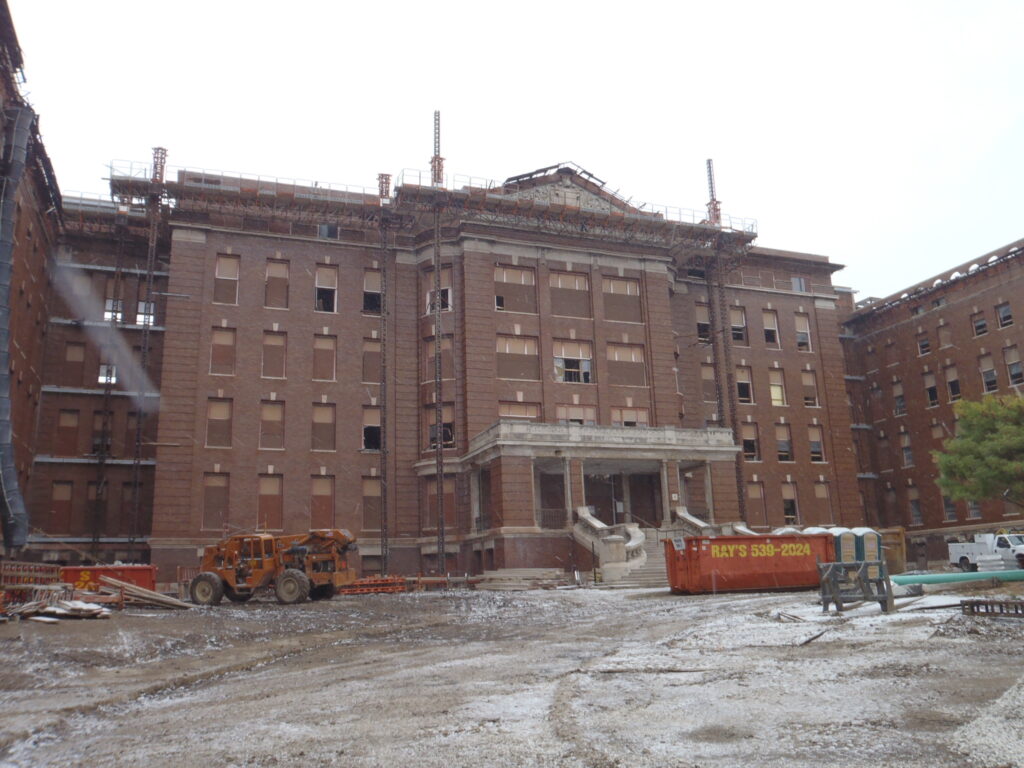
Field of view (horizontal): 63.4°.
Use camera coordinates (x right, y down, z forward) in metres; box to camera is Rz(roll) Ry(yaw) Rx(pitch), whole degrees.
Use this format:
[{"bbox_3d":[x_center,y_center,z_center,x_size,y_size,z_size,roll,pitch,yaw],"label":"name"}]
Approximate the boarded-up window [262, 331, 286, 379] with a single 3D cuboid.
[{"bbox_3d":[-13.951,-1.686,48.815,1.396,2.855,0.200,3,-15,-21],"label":"boarded-up window"}]

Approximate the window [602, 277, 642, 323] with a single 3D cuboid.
[{"bbox_3d":[6.650,-4.976,49.525,2.359,2.798,0.160,3,-15,-20],"label":"window"}]

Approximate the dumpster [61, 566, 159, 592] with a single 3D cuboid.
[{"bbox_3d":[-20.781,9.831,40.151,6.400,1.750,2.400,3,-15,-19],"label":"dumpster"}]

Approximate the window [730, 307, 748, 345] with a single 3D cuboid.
[{"bbox_3d":[16.890,-4.213,61.528,1.396,3.150,0.200,3,-15,-21],"label":"window"}]

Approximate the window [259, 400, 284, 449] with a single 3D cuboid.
[{"bbox_3d":[-13.813,2.398,47.820,1.396,2.871,0.200,3,-15,-21],"label":"window"}]

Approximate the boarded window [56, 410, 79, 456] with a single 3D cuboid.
[{"bbox_3d":[-26.220,2.955,49.100,1.066,2.802,0.200,3,-15,-20],"label":"boarded window"}]

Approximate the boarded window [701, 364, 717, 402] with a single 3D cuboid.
[{"bbox_3d":[14.379,-0.074,59.883,1.350,2.803,0.200,3,-15,-20],"label":"boarded window"}]

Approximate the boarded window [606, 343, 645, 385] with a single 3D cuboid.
[{"bbox_3d":[7.540,-1.212,54.387,2.758,2.803,0.200,3,-15,-20],"label":"boarded window"}]

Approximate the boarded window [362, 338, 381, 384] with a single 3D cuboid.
[{"bbox_3d":[-8.465,-1.369,50.879,1.396,2.855,0.200,3,-15,-21],"label":"boarded window"}]

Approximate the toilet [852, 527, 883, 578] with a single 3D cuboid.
[{"bbox_3d":[15.715,7.756,37.446,1.120,2.300,1.200,1,-14,-12],"label":"toilet"}]

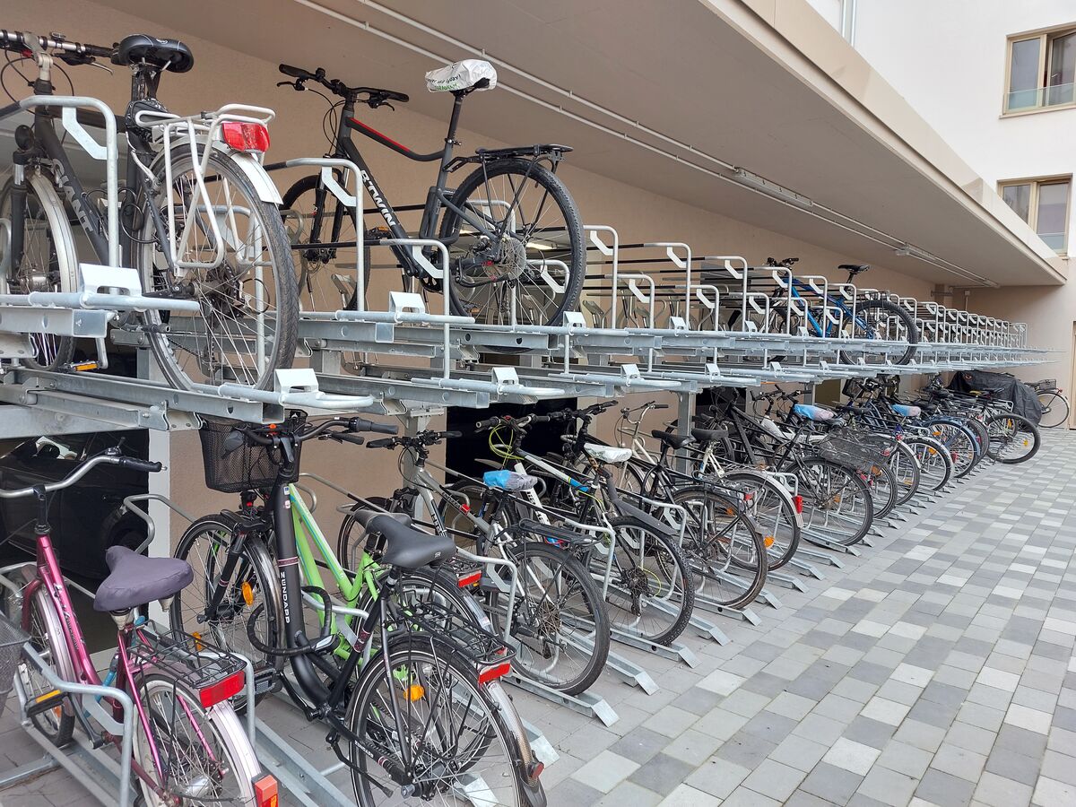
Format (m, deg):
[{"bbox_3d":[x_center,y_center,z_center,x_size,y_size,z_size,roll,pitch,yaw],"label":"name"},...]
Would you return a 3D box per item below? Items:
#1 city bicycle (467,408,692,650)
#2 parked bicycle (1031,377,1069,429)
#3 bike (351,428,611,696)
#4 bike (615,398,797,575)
[{"bbox_3d":[0.083,0.658,4.160,1.770,1.110,0.640,5,6,39],"label":"city bicycle"},{"bbox_3d":[10.037,-0.072,15.609,1.810,1.080,0.600,5,5,39],"label":"parked bicycle"},{"bbox_3d":[-0.378,0.699,3.578,1.760,1.090,0.620,5,6,39],"label":"bike"},{"bbox_3d":[0.999,0.579,5.354,1.820,1.100,0.590,5,6,39],"label":"bike"}]

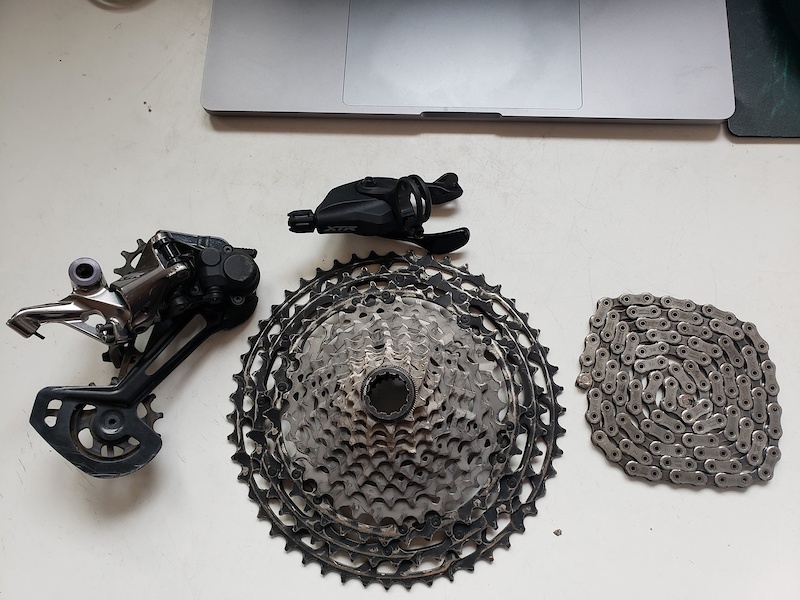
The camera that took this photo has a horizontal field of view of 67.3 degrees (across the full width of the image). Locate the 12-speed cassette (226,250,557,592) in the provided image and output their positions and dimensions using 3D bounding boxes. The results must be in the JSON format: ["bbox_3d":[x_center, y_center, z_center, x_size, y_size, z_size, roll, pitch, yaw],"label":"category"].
[{"bbox_3d":[-0.004,0.062,0.352,0.209,0.043,0.209,-1,76,2],"label":"12-speed cassette"}]

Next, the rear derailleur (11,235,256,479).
[{"bbox_3d":[-0.164,0.016,0.362,0.122,0.058,0.161,33,80,9],"label":"rear derailleur"}]

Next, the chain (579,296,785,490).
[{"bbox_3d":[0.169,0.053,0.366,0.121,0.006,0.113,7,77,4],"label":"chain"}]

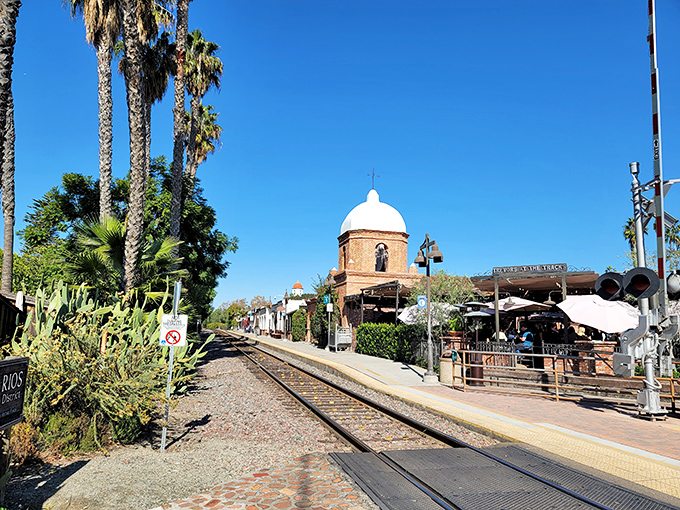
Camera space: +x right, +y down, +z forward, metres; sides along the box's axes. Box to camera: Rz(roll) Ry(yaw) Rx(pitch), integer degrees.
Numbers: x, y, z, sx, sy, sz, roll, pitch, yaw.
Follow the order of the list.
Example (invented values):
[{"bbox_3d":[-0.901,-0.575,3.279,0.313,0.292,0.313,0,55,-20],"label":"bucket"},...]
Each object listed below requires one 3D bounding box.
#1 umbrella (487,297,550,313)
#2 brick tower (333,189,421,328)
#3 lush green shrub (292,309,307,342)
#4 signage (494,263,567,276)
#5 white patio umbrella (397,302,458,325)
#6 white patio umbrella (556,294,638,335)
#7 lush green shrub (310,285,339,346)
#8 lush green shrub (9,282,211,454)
[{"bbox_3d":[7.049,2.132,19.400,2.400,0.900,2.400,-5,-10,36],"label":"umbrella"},{"bbox_3d":[2.427,1.044,36.184,5.350,11.600,4.900,3,-8,-15],"label":"brick tower"},{"bbox_3d":[-3.797,6.568,45.974,1.150,3.100,1.200,3,-8,-15],"label":"lush green shrub"},{"bbox_3d":[5.692,0.429,15.011,2.140,0.250,0.080,-5,-10,36],"label":"signage"},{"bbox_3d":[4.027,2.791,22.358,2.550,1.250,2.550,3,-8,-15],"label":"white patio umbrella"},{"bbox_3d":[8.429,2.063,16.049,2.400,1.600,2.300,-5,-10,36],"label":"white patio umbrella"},{"bbox_3d":[-1.080,4.536,37.089,1.500,4.800,3.200,3,-8,-15],"label":"lush green shrub"},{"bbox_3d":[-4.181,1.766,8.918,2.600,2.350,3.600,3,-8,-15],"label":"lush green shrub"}]

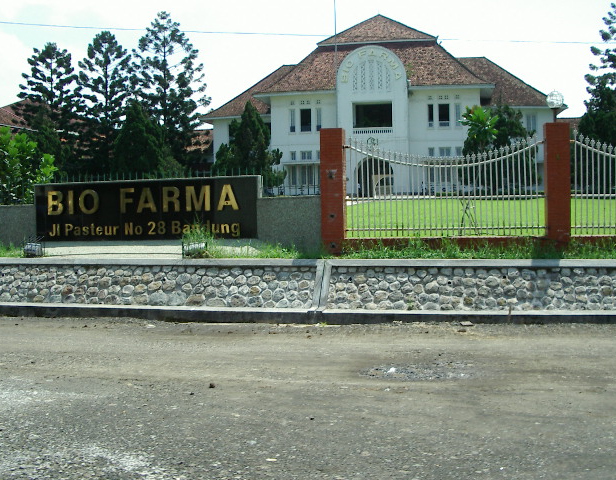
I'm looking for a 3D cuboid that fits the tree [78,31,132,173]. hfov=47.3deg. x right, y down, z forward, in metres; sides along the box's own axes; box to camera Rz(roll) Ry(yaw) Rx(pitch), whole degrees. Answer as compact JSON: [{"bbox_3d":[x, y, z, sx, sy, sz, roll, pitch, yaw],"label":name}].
[{"bbox_3d":[-15.524,-9.243,54.004,4.500,13.480,4.500,0,4,9],"label":"tree"}]

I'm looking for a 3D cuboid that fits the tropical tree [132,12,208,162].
[{"bbox_3d":[-10.102,-9.629,52.004,5.600,14.288,5.600,0,4,9],"label":"tropical tree"}]

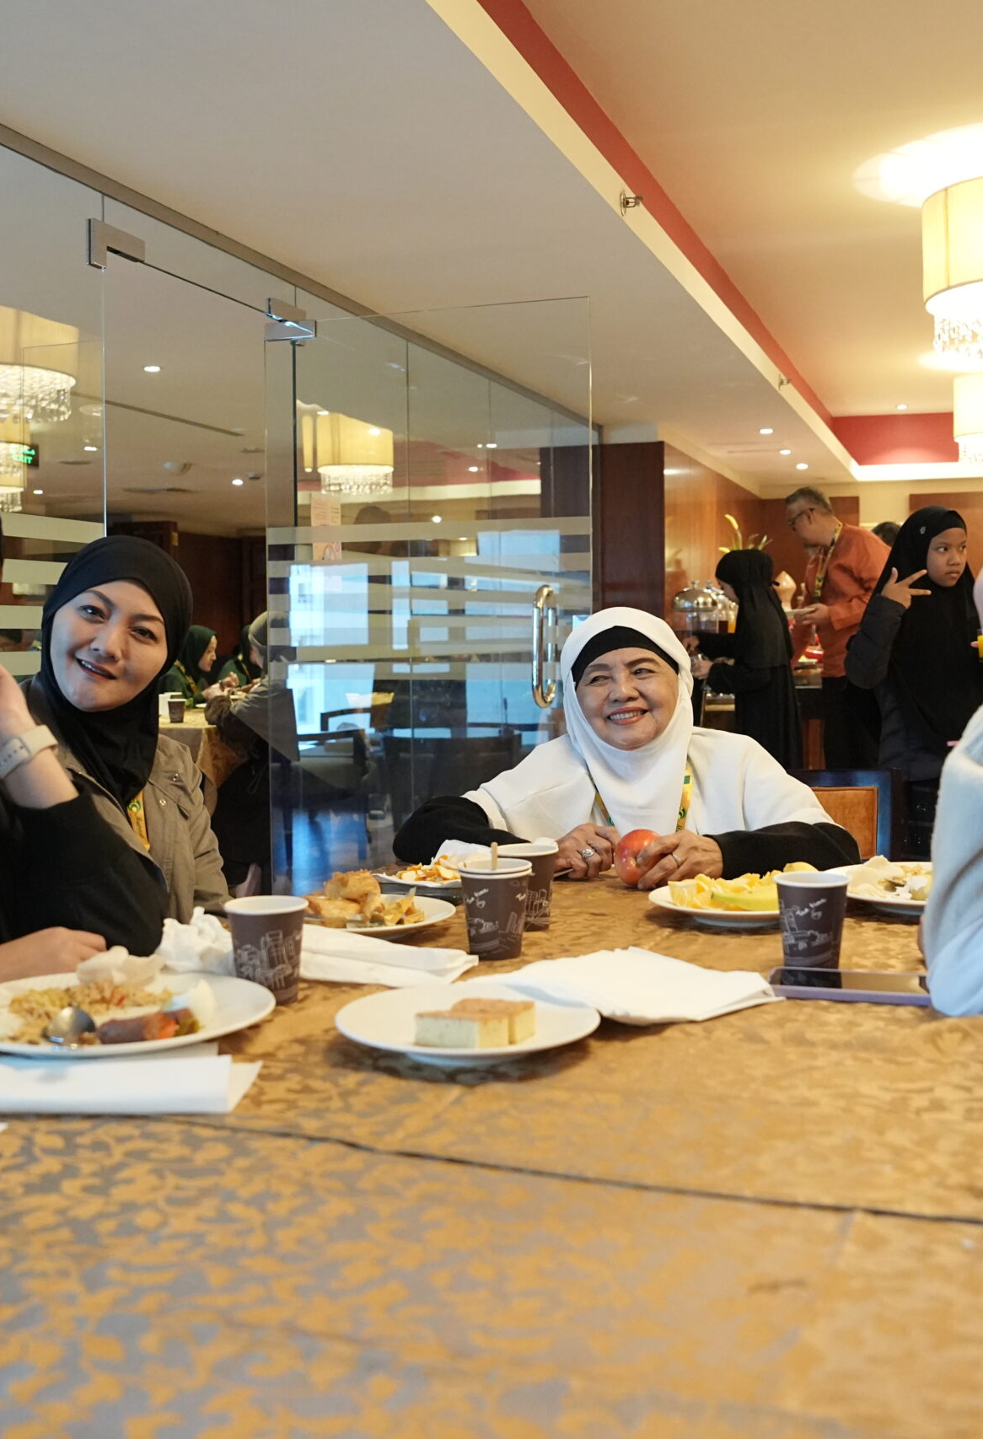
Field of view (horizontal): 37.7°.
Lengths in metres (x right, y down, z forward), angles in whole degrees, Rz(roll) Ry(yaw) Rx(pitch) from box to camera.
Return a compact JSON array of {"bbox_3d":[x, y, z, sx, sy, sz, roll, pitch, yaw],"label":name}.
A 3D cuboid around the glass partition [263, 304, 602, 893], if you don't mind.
[{"bbox_3d":[-0.192,-0.174,4.200,1.016,2.033,0.020,0,3,19],"label":"glass partition"}]

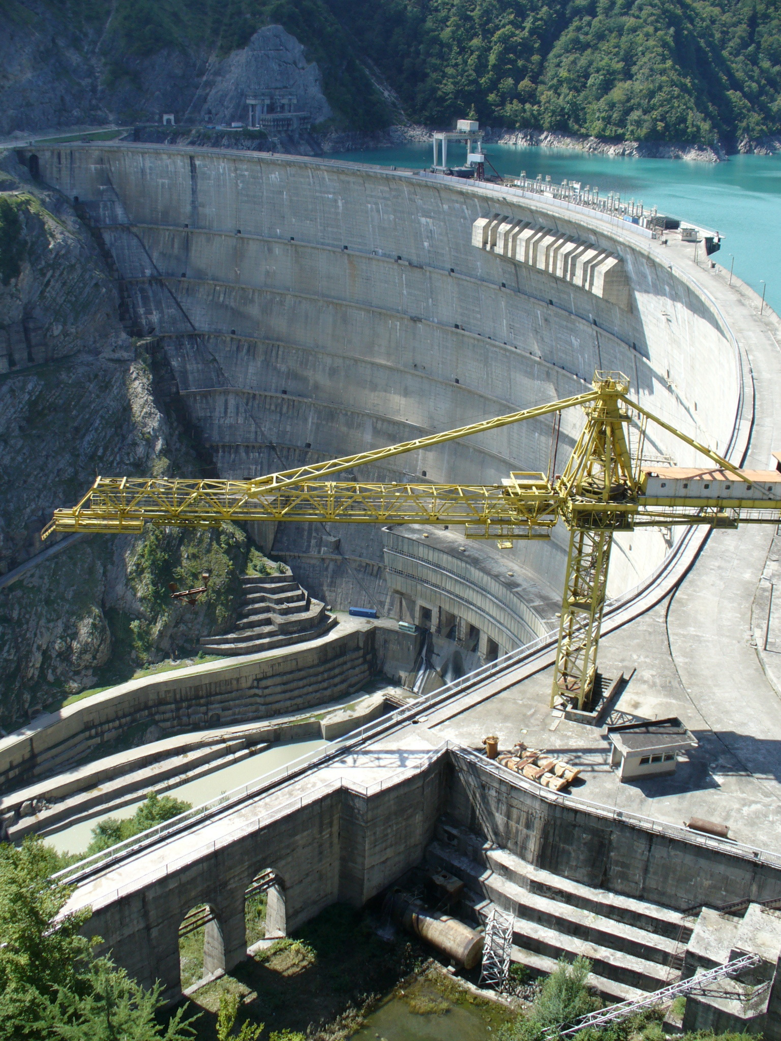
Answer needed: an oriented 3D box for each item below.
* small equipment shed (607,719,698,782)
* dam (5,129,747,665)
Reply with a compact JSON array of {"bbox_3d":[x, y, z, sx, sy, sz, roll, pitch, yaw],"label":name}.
[{"bbox_3d":[24.624,21.812,105.352,7.219,3.650,3.904,-6,26,-14],"label":"small equipment shed"},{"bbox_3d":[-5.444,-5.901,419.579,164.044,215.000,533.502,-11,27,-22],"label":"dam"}]

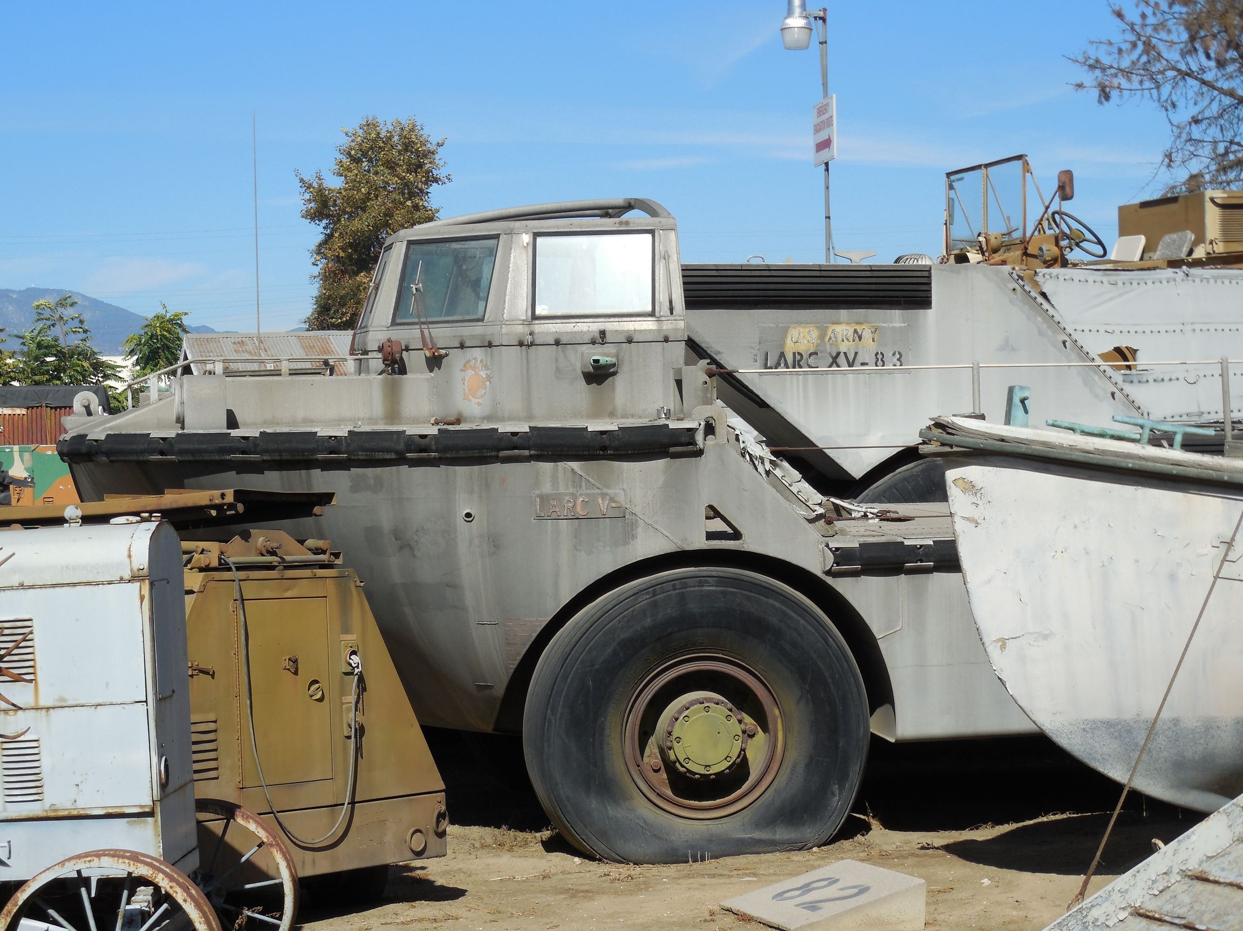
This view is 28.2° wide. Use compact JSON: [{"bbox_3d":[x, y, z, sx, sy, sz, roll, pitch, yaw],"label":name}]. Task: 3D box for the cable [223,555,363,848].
[{"bbox_3d":[-1.260,0.903,9.500,0.130,1.100,0.640,-3,-3,41],"label":"cable"}]

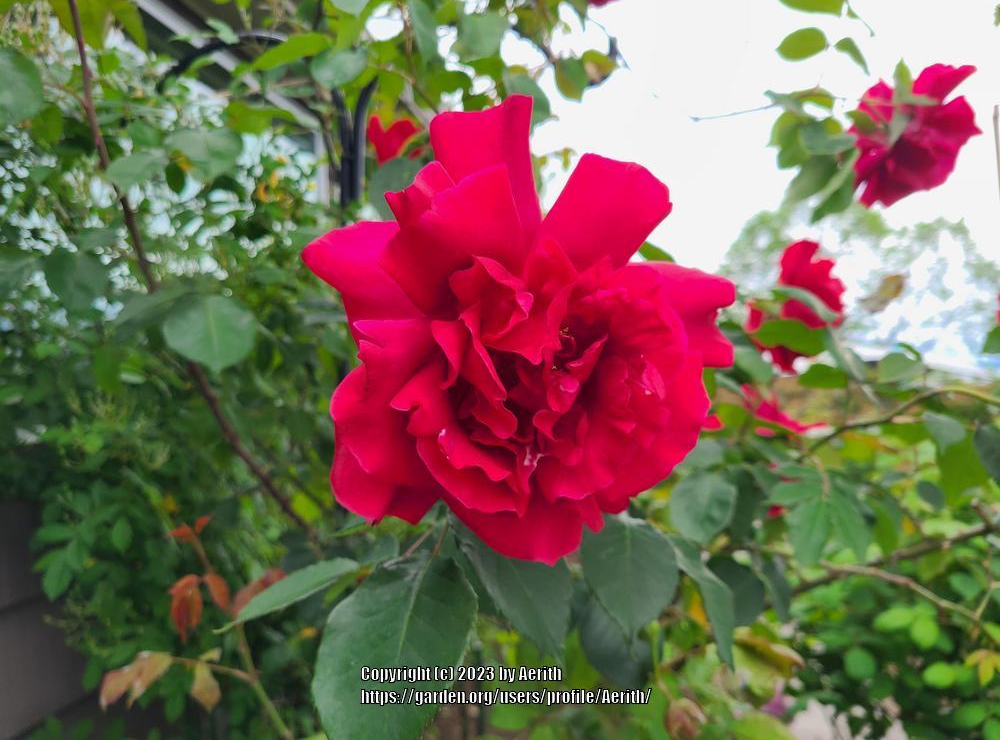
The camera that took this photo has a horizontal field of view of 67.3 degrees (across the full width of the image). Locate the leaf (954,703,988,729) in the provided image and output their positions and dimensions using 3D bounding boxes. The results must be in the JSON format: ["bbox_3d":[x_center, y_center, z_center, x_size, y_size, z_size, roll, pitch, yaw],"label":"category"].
[{"bbox_3d":[0.628,0.461,1.000,0.043,0.034,0.012,-9,-30,-5],"label":"leaf"}]

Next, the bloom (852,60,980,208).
[{"bbox_3d":[0.321,-0.181,0.580,0.105,0.105,0.065,-2,-4,30],"label":"bloom"}]

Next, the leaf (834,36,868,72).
[{"bbox_3d":[0.337,-0.302,0.720,0.044,0.023,0.014,39,16,-6],"label":"leaf"}]

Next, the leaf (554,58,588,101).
[{"bbox_3d":[0.067,-0.271,0.700,0.032,0.044,0.012,-9,17,3],"label":"leaf"}]

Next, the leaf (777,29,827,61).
[{"bbox_3d":[0.234,-0.251,0.580,0.040,0.027,0.009,-7,23,0],"label":"leaf"}]

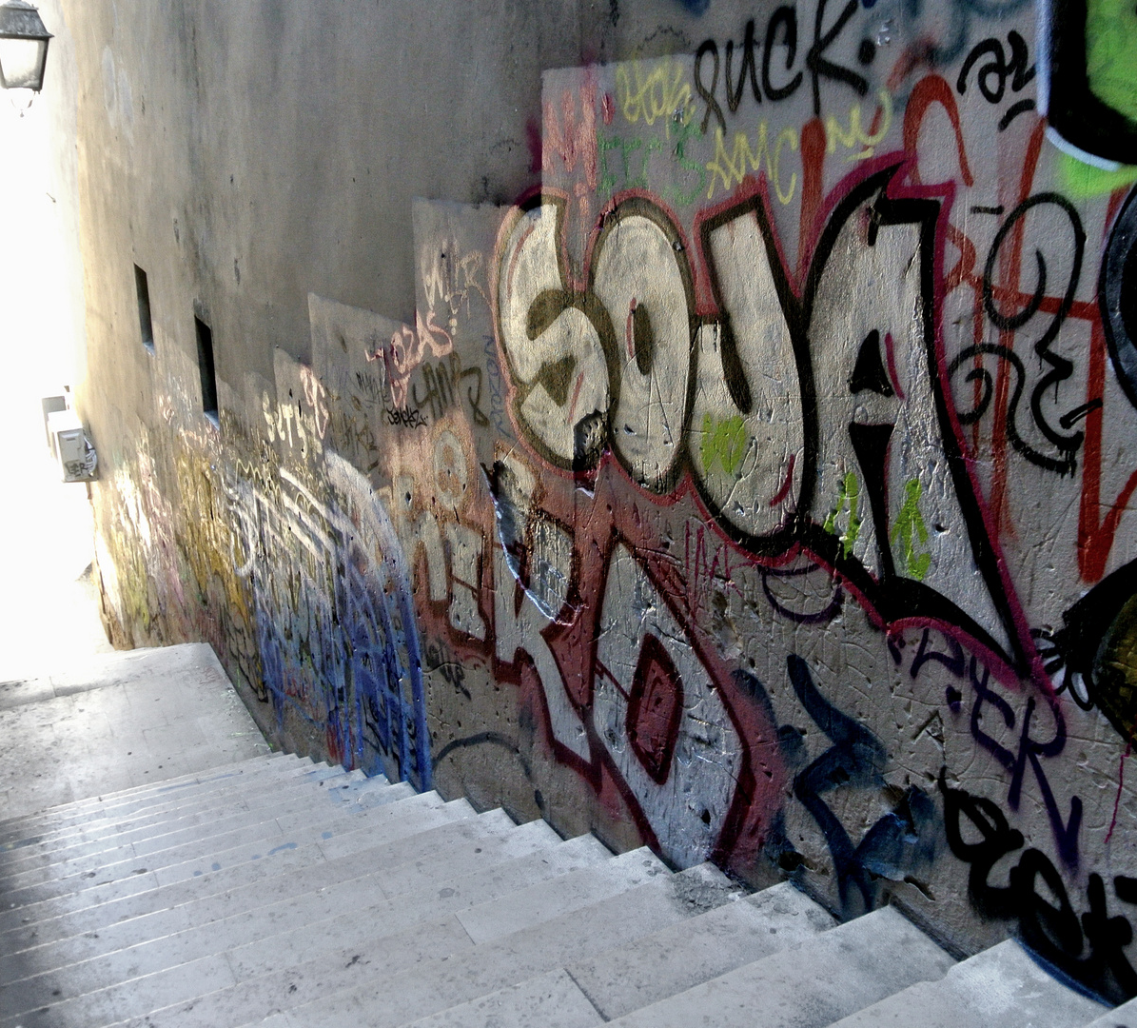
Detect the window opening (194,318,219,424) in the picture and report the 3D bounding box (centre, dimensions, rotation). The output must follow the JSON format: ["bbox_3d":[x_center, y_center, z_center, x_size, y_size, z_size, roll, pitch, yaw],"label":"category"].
[{"bbox_3d":[-2.657,-1.088,8.808,0.200,0.768,0.515,-10,23,-28],"label":"window opening"}]

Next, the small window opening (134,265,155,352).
[{"bbox_3d":[-3.888,-1.930,10.855,0.200,0.761,0.610,-10,23,-28],"label":"small window opening"}]

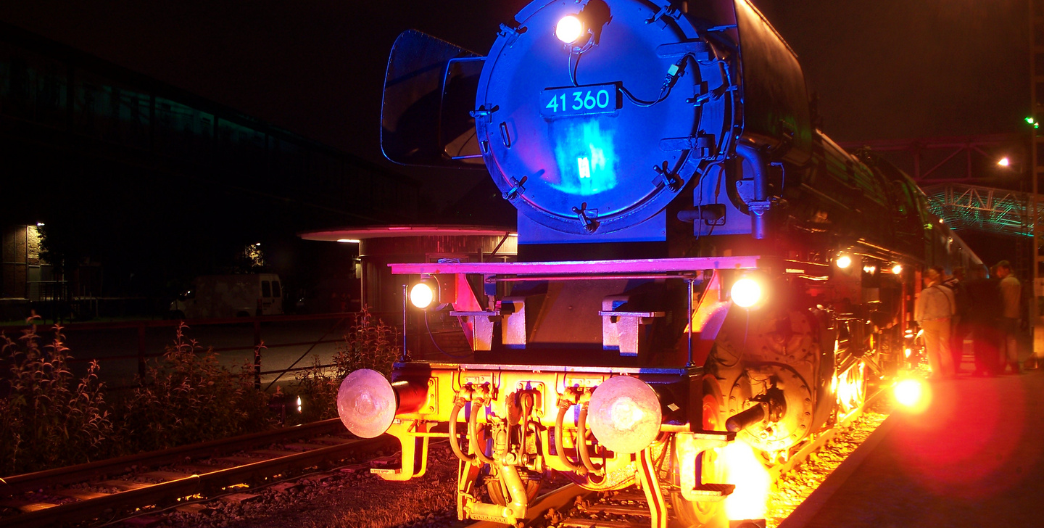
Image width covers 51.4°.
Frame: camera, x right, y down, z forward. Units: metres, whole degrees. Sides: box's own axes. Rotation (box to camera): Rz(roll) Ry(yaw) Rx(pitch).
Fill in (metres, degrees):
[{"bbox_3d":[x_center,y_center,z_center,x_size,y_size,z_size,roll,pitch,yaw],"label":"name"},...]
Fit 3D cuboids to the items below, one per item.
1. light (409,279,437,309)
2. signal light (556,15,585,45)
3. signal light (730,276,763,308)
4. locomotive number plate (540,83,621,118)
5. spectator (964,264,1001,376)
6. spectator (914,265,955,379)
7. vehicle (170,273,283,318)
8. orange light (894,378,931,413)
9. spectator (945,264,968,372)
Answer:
[{"bbox_3d":[-0.773,0.243,8.500,0.230,0.240,0.200,-1,-2,25],"label":"light"},{"bbox_3d":[0.356,-1.721,7.970,0.220,0.225,0.200,-1,-2,25],"label":"signal light"},{"bbox_3d":[1.539,0.199,7.450,0.230,0.230,0.200,-1,-2,25],"label":"signal light"},{"bbox_3d":[0.432,-1.206,8.081,0.610,0.210,0.090,-1,-2,25],"label":"locomotive number plate"},{"bbox_3d":[7.506,0.917,17.700,0.540,1.770,0.360,-1,-2,6],"label":"spectator"},{"bbox_3d":[6.443,0.914,16.900,0.580,1.750,0.420,0,-2,0],"label":"spectator"},{"bbox_3d":[-13.000,1.580,47.600,4.650,2.250,1.980,-1,-2,17],"label":"vehicle"},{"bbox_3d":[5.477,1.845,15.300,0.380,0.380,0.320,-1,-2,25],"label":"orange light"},{"bbox_3d":[7.214,0.940,18.000,0.500,1.740,0.350,0,-2,-11],"label":"spectator"}]

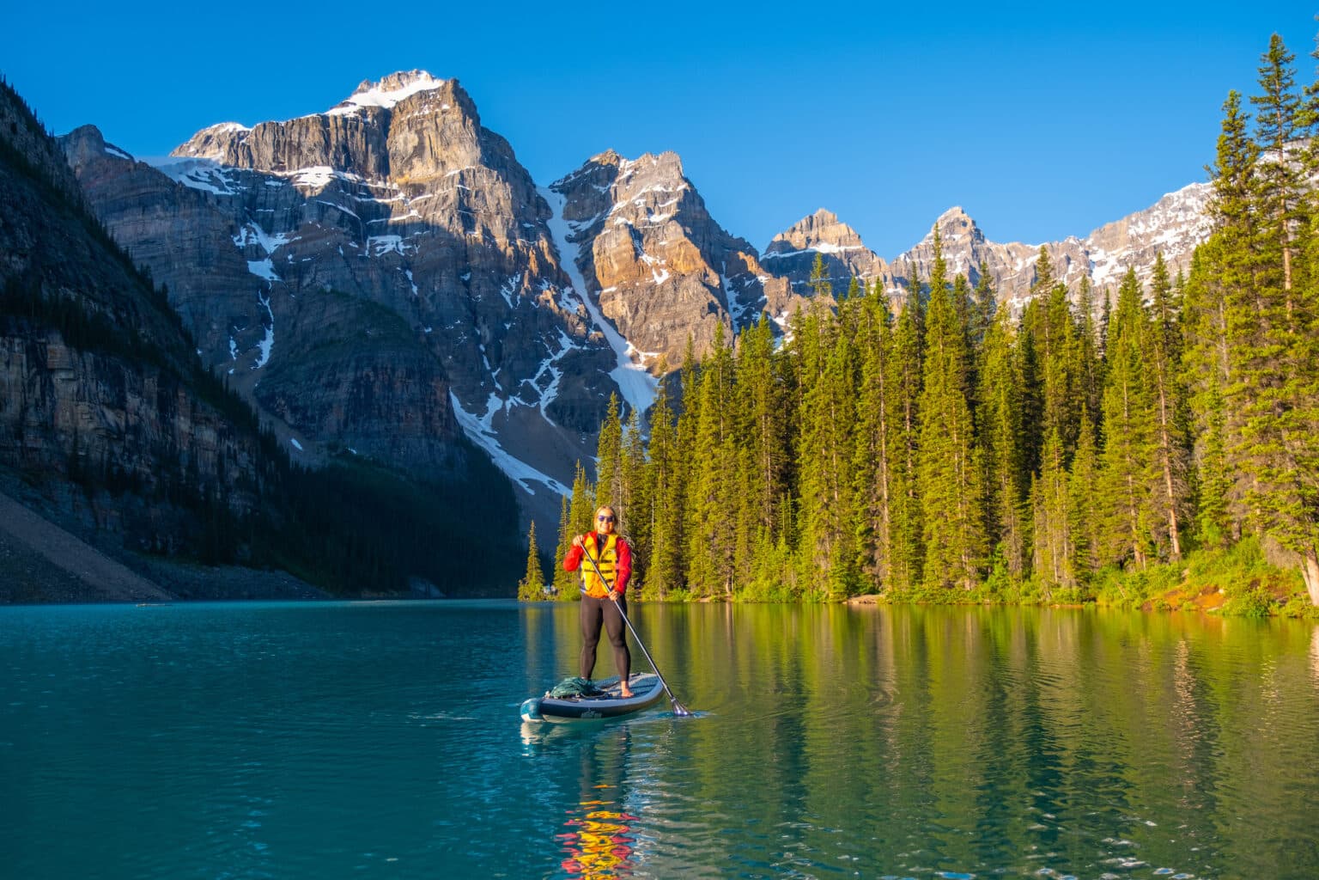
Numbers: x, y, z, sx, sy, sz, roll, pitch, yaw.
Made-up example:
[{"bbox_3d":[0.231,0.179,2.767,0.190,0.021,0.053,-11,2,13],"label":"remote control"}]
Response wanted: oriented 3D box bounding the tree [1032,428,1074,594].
[{"bbox_3d":[22.485,4.101,67.000,2.400,9.360,2.400,-3,-8,19],"label":"tree"}]

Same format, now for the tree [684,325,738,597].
[{"bbox_3d":[4.800,1.999,110.000,4.700,25.113,4.700,-1,-7,2],"label":"tree"}]

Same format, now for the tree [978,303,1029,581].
[{"bbox_3d":[25.613,0.218,87.376,3.610,21.220,3.610,-2,-8,16],"label":"tree"}]

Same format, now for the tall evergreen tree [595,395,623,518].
[{"bbox_3d":[-5.898,6.359,135.557,3.694,24.013,3.694,0,-7,-2],"label":"tall evergreen tree"}]

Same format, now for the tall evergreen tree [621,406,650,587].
[{"bbox_3d":[-2.720,6.290,131.000,3.200,19.925,3.200,-1,-7,-1],"label":"tall evergreen tree"}]

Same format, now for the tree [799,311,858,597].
[{"bbox_3d":[14.897,1.118,103.660,5.102,25.606,5.102,-1,-8,8],"label":"tree"}]

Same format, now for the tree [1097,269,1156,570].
[{"bbox_3d":[27.977,-1.356,70.185,3.331,18.278,3.331,-3,-8,22],"label":"tree"}]

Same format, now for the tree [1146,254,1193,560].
[{"bbox_3d":[22.172,-1.464,51.000,2.000,13.315,2.000,-4,-8,23],"label":"tree"}]

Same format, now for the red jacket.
[{"bbox_3d":[-0.554,1.113,10.500,0.600,0.600,0.360,0,-7,-2],"label":"red jacket"}]

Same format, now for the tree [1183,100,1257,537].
[{"bbox_3d":[25.640,-5.690,53.378,3.096,21.253,3.096,-4,-8,26],"label":"tree"}]

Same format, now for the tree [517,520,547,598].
[{"bbox_3d":[-19.393,18.265,178.000,4.400,12.111,4.400,0,-7,-6],"label":"tree"}]

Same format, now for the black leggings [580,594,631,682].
[{"bbox_3d":[-0.475,1.734,10.400,0.430,0.830,0.300,-2,-8,9],"label":"black leggings"}]

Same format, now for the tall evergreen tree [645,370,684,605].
[{"bbox_3d":[0.387,4.449,125.635,4.196,25.227,4.196,0,-7,0],"label":"tall evergreen tree"}]

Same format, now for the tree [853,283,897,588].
[{"bbox_3d":[14.856,-0.330,81.000,2.800,20.832,2.800,-2,-8,10],"label":"tree"}]

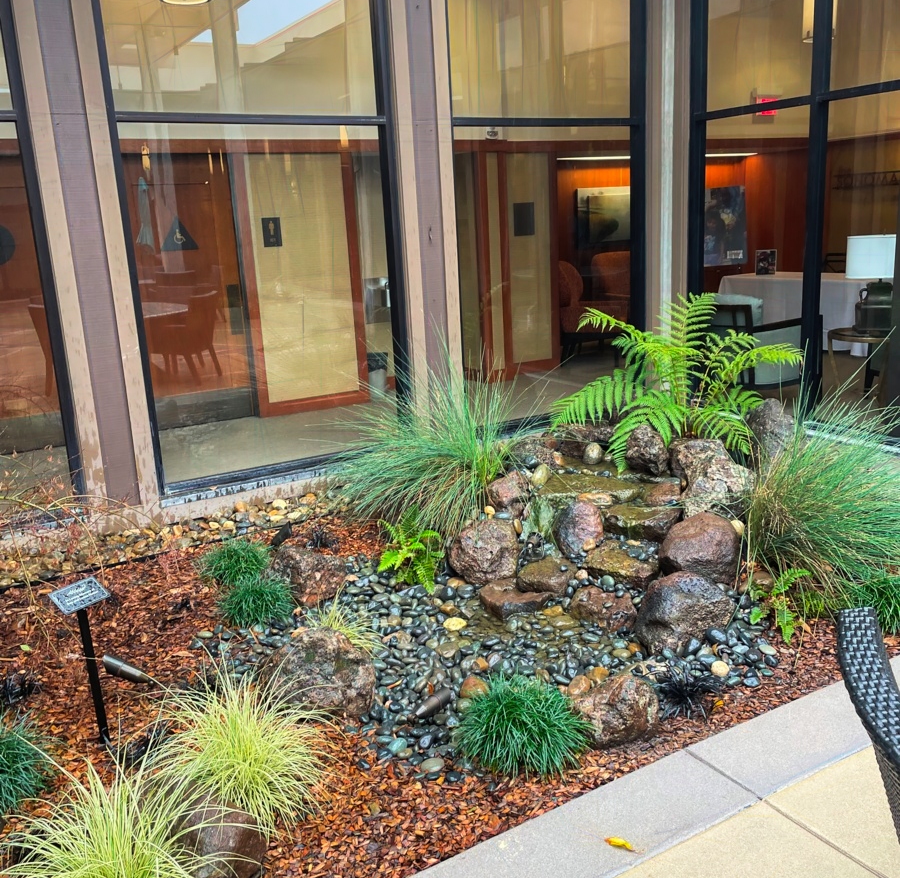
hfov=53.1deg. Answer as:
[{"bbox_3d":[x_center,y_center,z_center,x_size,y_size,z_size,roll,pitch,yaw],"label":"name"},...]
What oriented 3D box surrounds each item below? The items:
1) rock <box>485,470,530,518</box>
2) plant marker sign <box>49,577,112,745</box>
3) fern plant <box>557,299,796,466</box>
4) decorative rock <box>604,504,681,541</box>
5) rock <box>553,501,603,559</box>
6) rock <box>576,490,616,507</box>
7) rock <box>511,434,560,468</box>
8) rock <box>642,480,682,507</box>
[{"bbox_3d":[0.305,0.283,4.700,0.228,0.237,0.220,-2,14,4],"label":"rock"},{"bbox_3d":[-1.139,0.729,2.874,0.088,0.544,0.156,8,18,37],"label":"plant marker sign"},{"bbox_3d":[1.338,-0.363,5.420,1.428,0.978,1.350,1,15,14],"label":"fern plant"},{"bbox_3d":[0.960,0.415,4.500,0.370,0.144,0.300,0,14,12],"label":"decorative rock"},{"bbox_3d":[0.622,0.434,4.330,0.237,0.277,0.220,-1,14,8],"label":"rock"},{"bbox_3d":[0.754,0.306,4.640,0.203,0.080,0.120,-1,14,9],"label":"rock"},{"bbox_3d":[0.495,0.066,5.220,0.287,0.178,0.240,-2,14,5],"label":"rock"},{"bbox_3d":[1.098,0.281,4.660,0.201,0.129,0.170,0,14,13],"label":"rock"}]

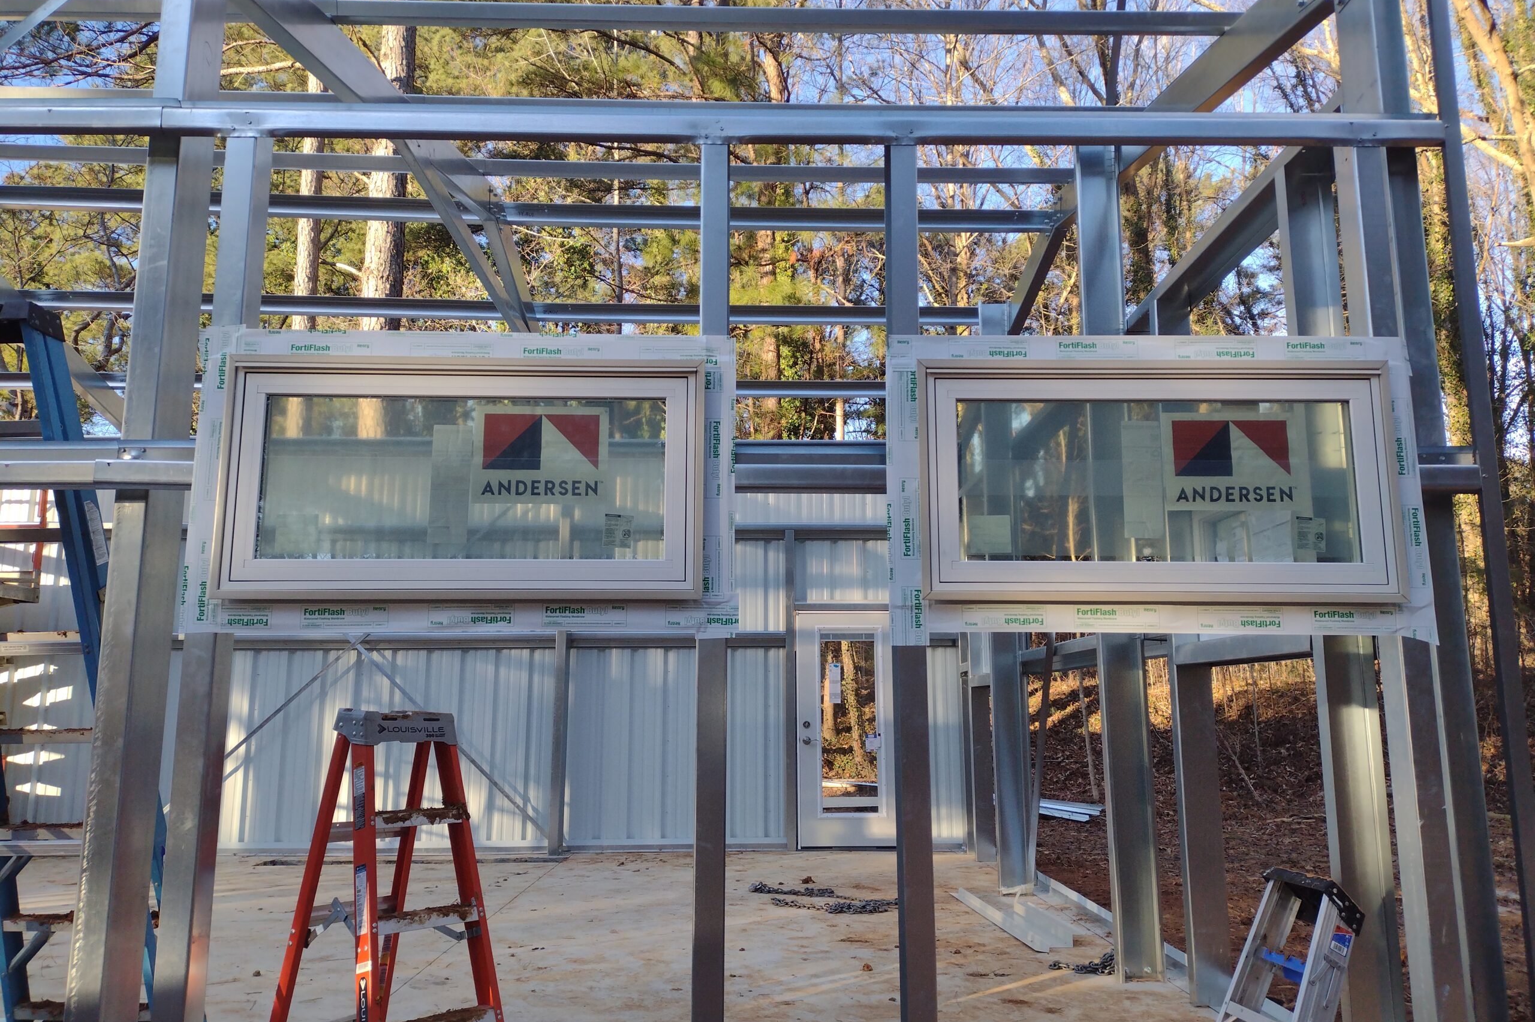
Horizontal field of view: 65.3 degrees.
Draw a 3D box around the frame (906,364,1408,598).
[{"bbox_3d":[0.994,-0.074,3.064,1.215,0.617,0.090,0,-10,-1],"label":"frame"}]

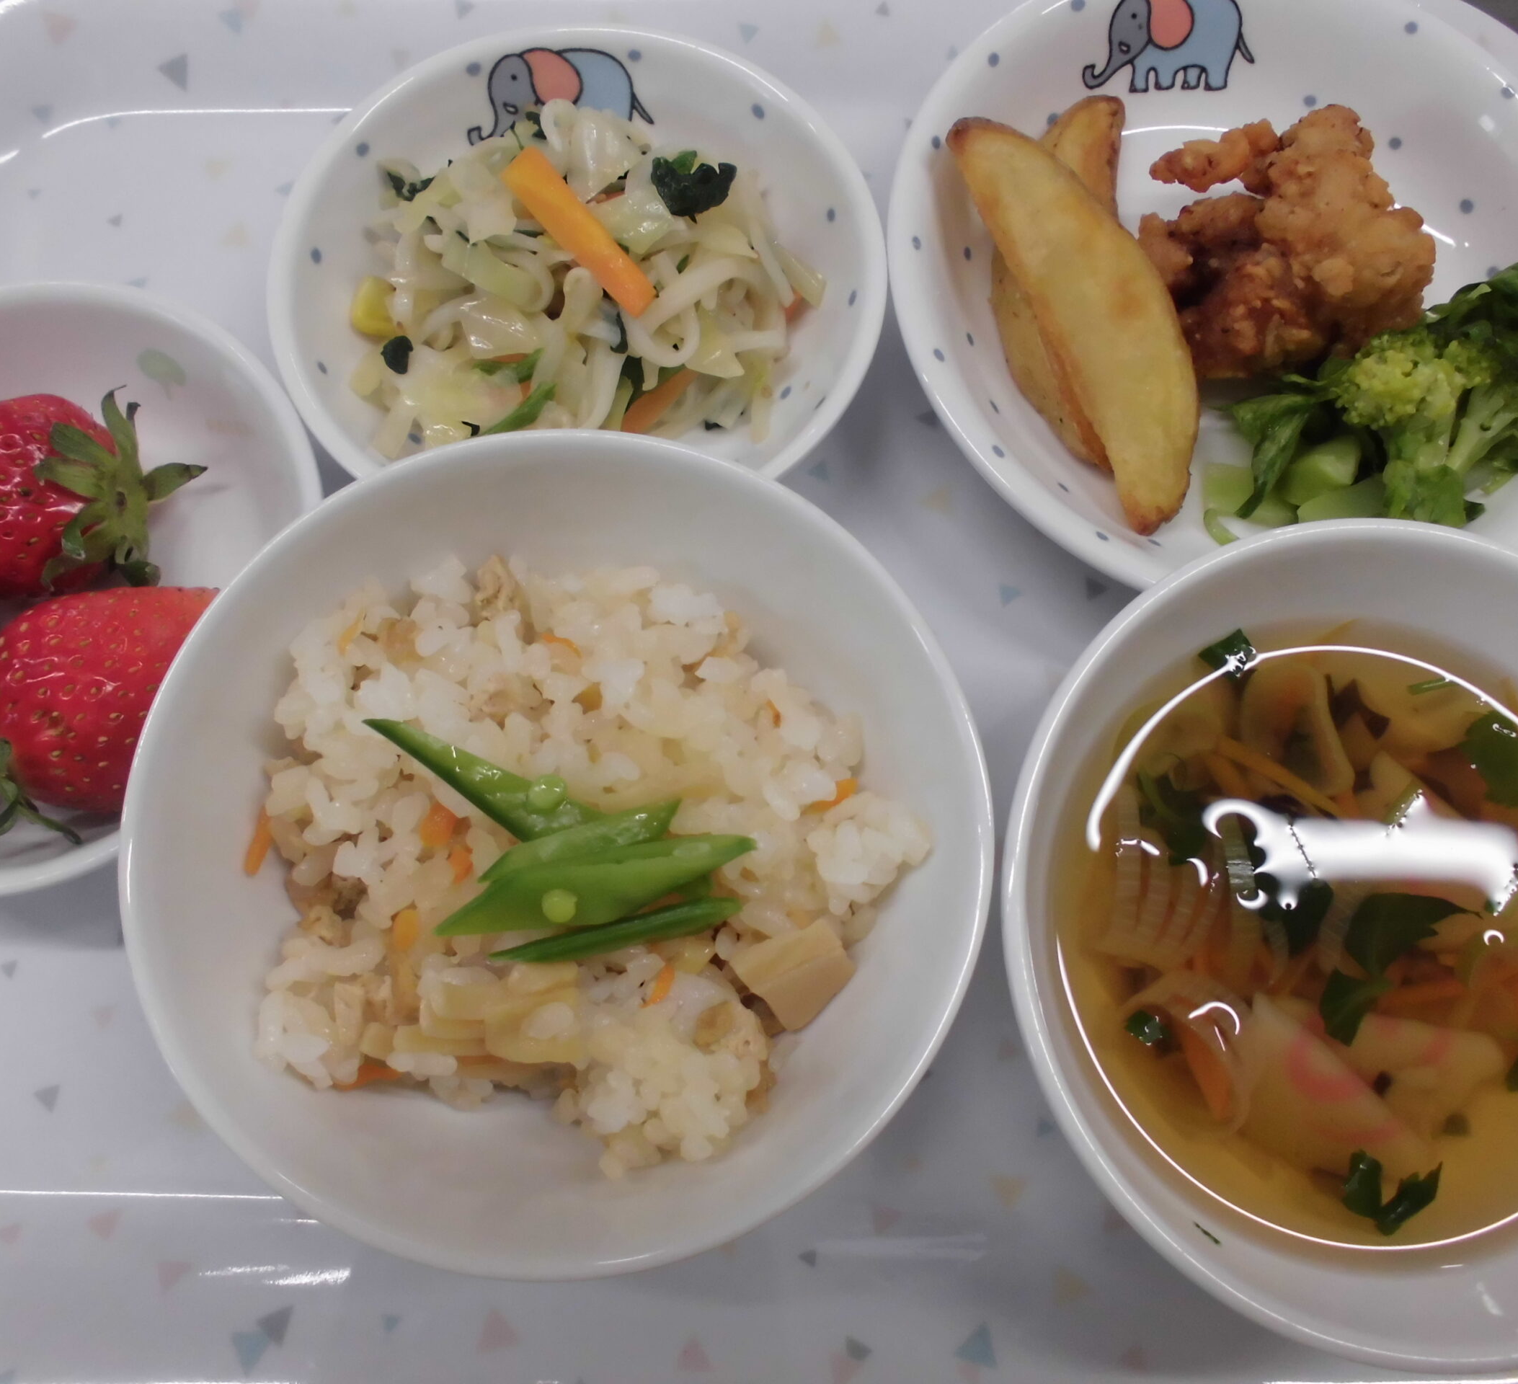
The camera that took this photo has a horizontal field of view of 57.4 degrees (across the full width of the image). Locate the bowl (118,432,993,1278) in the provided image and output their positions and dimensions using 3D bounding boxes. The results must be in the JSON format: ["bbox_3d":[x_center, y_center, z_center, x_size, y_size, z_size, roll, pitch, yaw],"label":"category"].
[{"bbox_3d":[-0.027,0.025,0.212,0.116,0.055,0.116,0,72,-1],"label":"bowl"}]

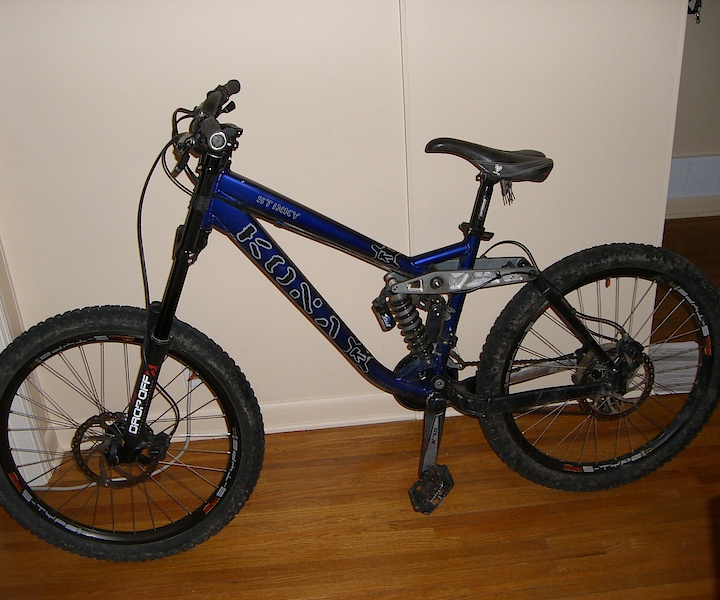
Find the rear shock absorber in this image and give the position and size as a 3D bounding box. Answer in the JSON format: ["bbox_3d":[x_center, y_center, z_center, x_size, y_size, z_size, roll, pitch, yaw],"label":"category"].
[{"bbox_3d":[0.116,0.046,2.030,0.068,0.239,0.068,-25,25,0],"label":"rear shock absorber"}]

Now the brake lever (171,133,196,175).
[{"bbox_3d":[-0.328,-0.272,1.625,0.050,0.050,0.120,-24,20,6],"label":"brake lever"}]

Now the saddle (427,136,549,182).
[{"bbox_3d":[0.277,-0.311,1.909,0.277,0.068,0.143,5,23,-8],"label":"saddle"}]

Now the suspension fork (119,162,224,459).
[{"bbox_3d":[-0.406,0.014,1.942,0.120,0.741,0.185,16,19,-9],"label":"suspension fork"}]

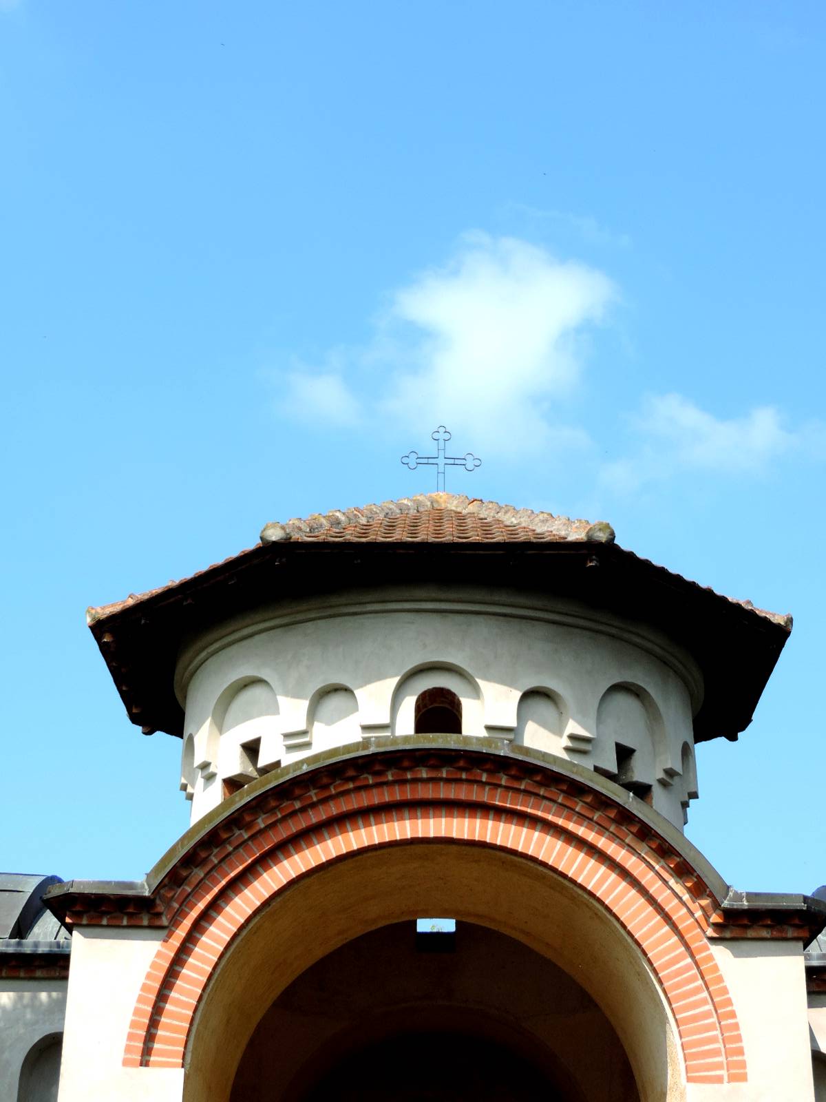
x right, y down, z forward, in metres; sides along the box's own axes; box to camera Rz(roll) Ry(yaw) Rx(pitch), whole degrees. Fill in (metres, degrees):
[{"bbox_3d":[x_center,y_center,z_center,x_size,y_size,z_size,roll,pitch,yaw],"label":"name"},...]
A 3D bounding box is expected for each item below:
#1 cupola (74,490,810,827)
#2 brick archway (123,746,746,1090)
[{"bbox_3d":[0.248,1.170,16.759,6.301,3.855,6.301,1,-25,1],"label":"cupola"},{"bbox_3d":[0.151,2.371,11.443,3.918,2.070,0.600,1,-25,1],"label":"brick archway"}]

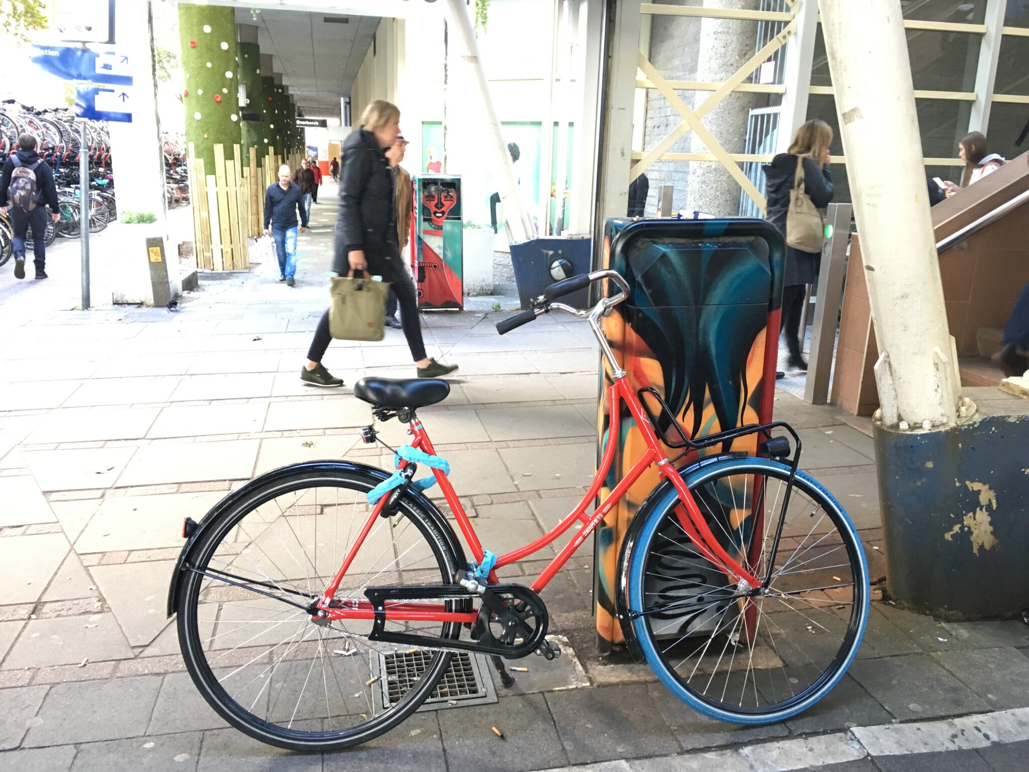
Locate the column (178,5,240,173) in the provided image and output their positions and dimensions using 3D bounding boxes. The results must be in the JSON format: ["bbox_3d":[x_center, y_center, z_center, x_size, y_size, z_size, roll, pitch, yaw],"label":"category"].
[{"bbox_3d":[-4.980,-4.271,14.251,0.850,4.600,0.850,-2,15,-12],"label":"column"}]

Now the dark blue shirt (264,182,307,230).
[{"bbox_3d":[-3.412,-2.668,12.860,0.640,0.760,0.340,-2,15,-12],"label":"dark blue shirt"}]

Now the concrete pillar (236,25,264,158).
[{"bbox_3d":[-6.137,-5.668,19.458,0.850,4.600,0.850,-2,15,-12],"label":"concrete pillar"}]

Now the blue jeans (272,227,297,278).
[{"bbox_3d":[-3.466,-2.070,13.017,0.400,0.860,0.360,-2,15,-12],"label":"blue jeans"}]

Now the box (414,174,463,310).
[{"bbox_3d":[-0.774,-1.477,8.822,0.470,1.340,0.460,-2,15,-12],"label":"box"}]

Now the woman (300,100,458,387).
[{"bbox_3d":[-0.879,-0.875,5.424,0.980,1.760,0.580,-2,15,-13],"label":"woman"}]

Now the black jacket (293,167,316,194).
[{"bbox_3d":[-5.556,-5.386,22.694,0.620,0.760,0.340,-2,15,-12],"label":"black jacket"}]

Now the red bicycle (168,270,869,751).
[{"bbox_3d":[0.060,0.300,2.370,1.880,1.200,0.600,-1,5,-8],"label":"red bicycle"}]

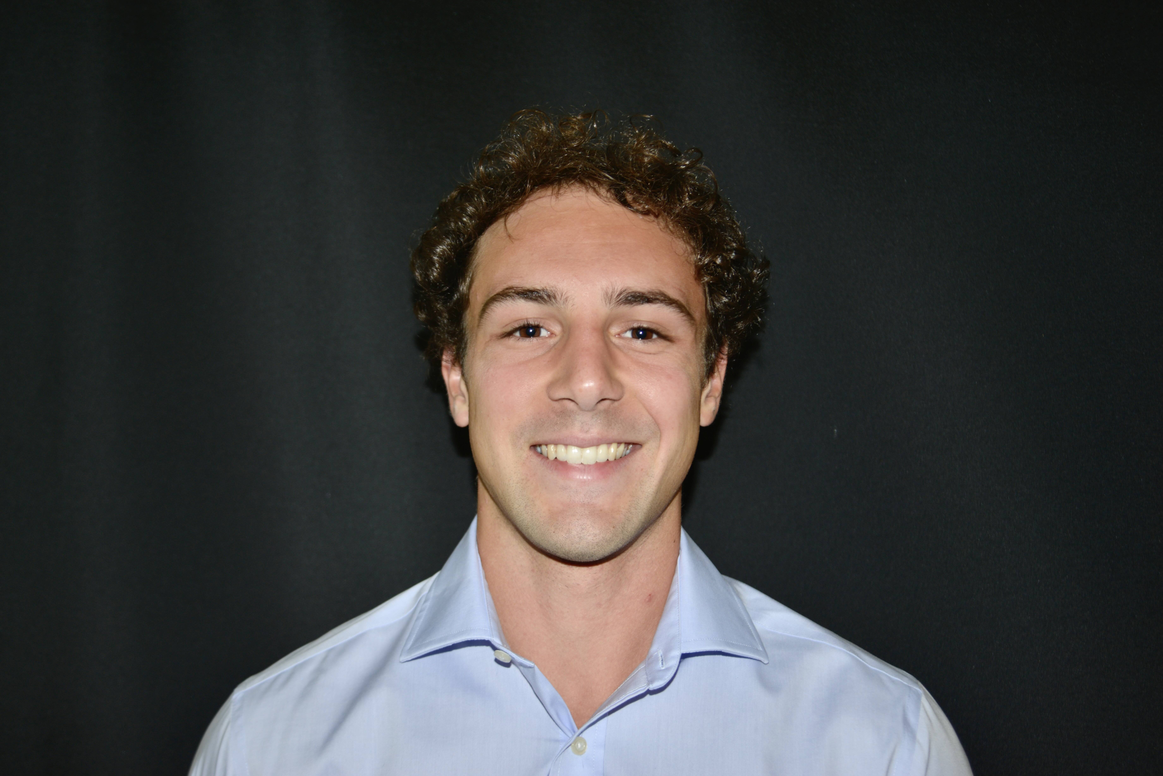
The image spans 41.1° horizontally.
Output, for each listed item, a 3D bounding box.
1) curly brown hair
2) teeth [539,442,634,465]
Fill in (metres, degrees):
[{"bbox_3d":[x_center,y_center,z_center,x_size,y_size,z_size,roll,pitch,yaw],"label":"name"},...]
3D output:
[{"bbox_3d":[0.005,-0.081,0.968,0.221,0.180,0.205,0,0,0],"label":"curly brown hair"},{"bbox_3d":[0.001,0.037,0.879,0.055,0.013,0.021,0,0,0],"label":"teeth"}]

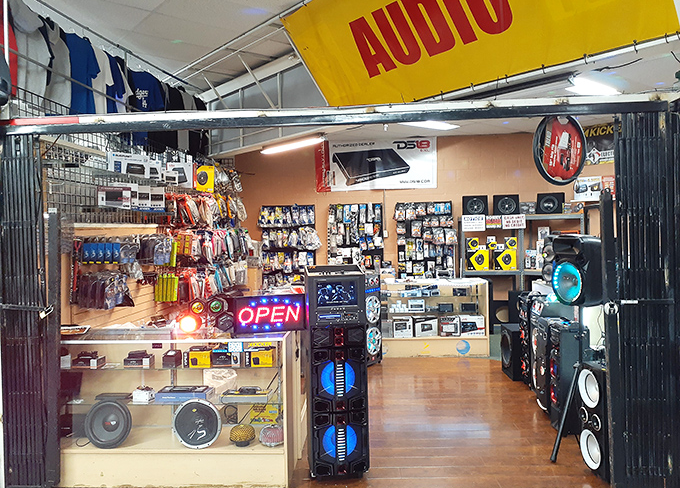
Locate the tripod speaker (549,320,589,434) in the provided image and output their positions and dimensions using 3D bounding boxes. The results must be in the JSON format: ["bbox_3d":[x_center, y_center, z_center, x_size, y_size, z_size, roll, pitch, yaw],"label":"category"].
[{"bbox_3d":[1.849,1.086,4.253,0.235,0.850,0.235,-1,1,-4],"label":"tripod speaker"}]

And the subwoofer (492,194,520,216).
[{"bbox_3d":[2.610,-0.606,8.334,0.398,0.317,0.340,-1,2,15],"label":"subwoofer"}]

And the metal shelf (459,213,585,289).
[{"bbox_3d":[2.820,0.476,8.300,1.820,1.830,0.550,-1,2,13],"label":"metal shelf"}]

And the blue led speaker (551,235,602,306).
[{"bbox_3d":[1.840,0.202,4.050,0.290,0.535,0.355,-2,2,-22],"label":"blue led speaker"}]

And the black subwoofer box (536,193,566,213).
[{"bbox_3d":[3.254,-0.632,8.200,0.410,0.310,0.300,0,2,27],"label":"black subwoofer box"}]

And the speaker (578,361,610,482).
[{"bbox_3d":[1.841,1.175,3.518,0.300,0.710,0.290,-1,1,-6],"label":"speaker"}]

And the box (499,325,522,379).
[{"bbox_3d":[2.060,1.208,5.903,0.380,0.520,0.430,-1,1,5],"label":"box"}]

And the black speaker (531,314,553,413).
[{"bbox_3d":[2.032,1.080,4.892,0.350,0.830,0.460,-1,1,0],"label":"black speaker"}]

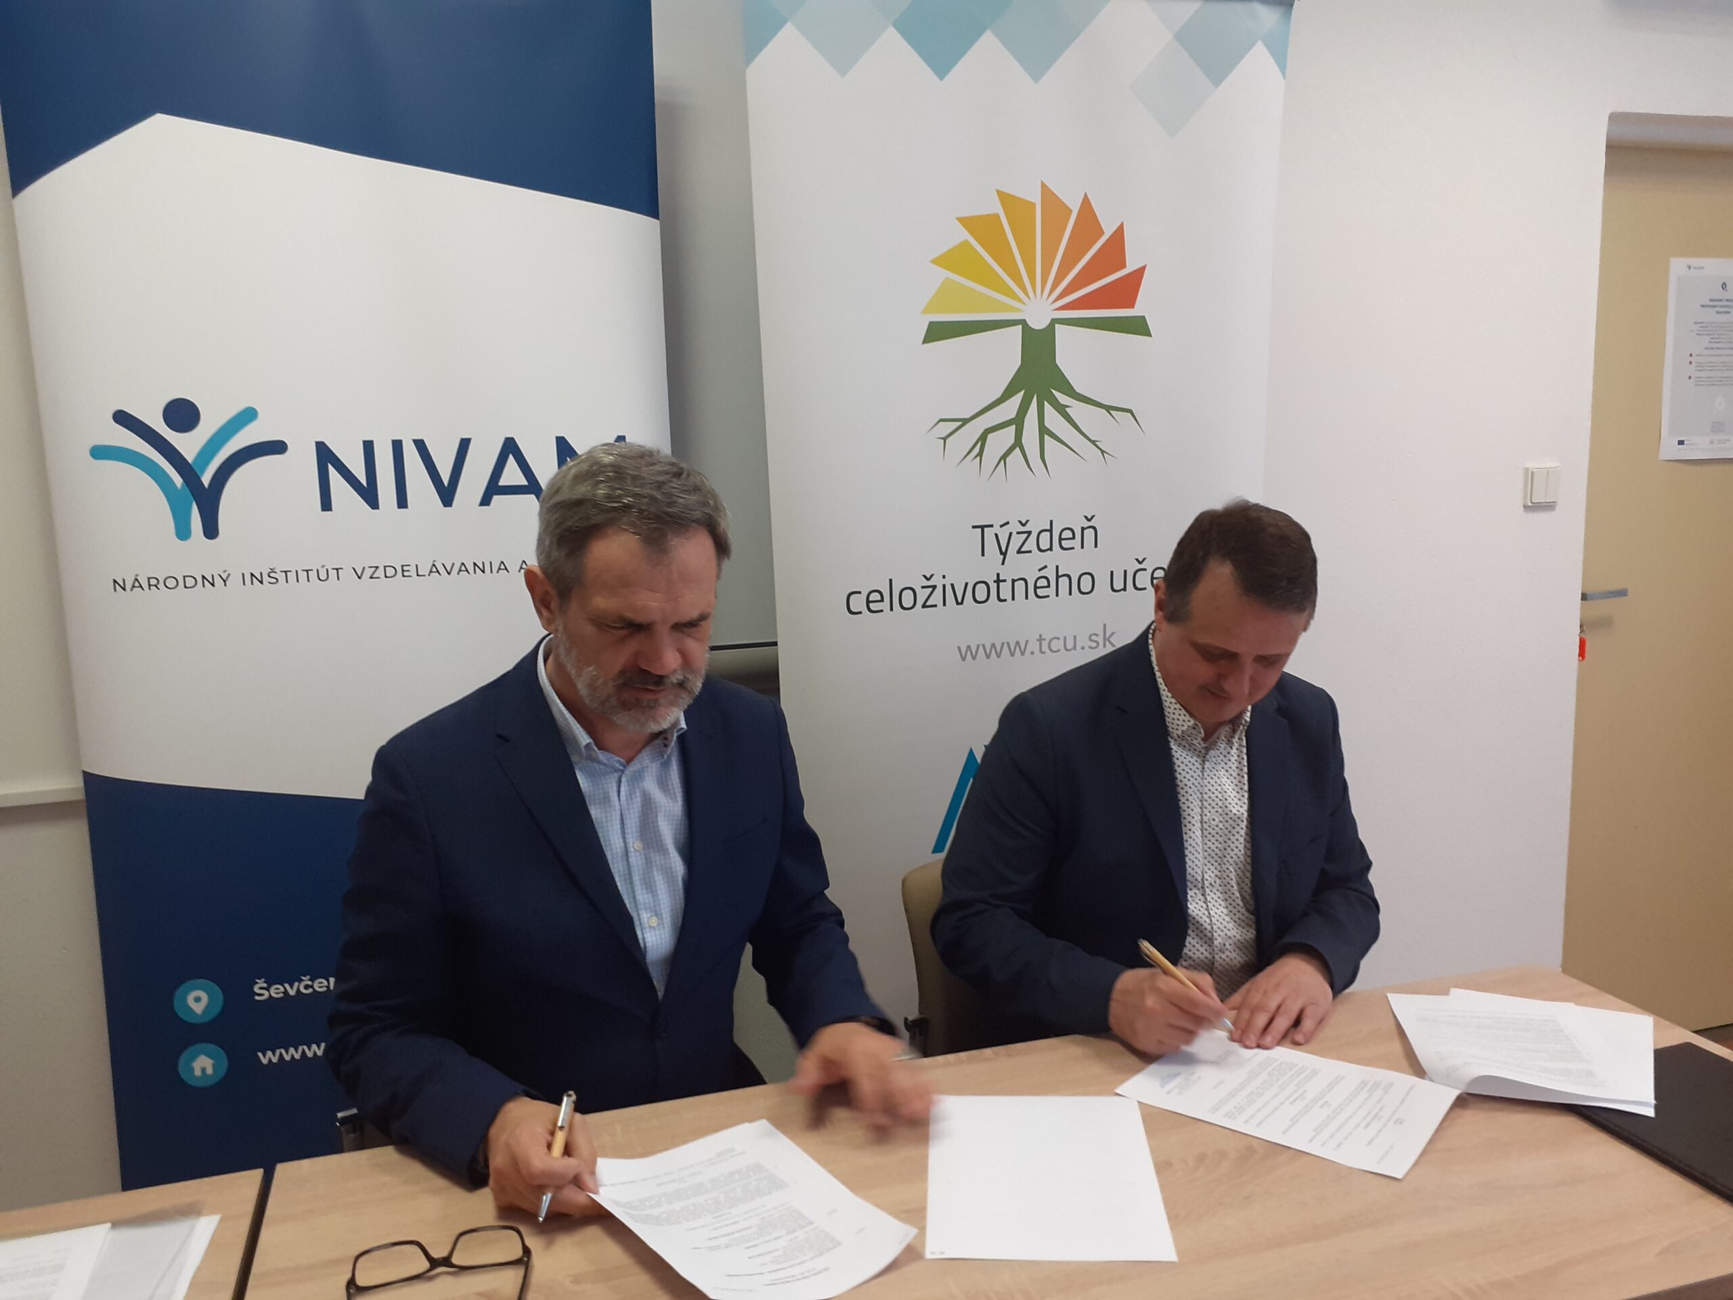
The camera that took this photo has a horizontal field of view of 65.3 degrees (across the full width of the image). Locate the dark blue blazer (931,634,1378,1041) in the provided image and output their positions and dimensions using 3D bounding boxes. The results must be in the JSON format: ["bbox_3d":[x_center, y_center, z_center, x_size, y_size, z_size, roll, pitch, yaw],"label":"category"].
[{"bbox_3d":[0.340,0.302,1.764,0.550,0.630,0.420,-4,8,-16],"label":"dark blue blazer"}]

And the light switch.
[{"bbox_3d":[1.324,-0.324,2.650,0.082,0.082,0.014,-4,8,-16],"label":"light switch"}]

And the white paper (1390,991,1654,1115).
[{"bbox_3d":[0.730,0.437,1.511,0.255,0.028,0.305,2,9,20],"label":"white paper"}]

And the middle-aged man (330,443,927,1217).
[{"bbox_3d":[-0.291,0.495,1.496,0.570,1.420,0.680,-4,9,-20],"label":"middle-aged man"}]

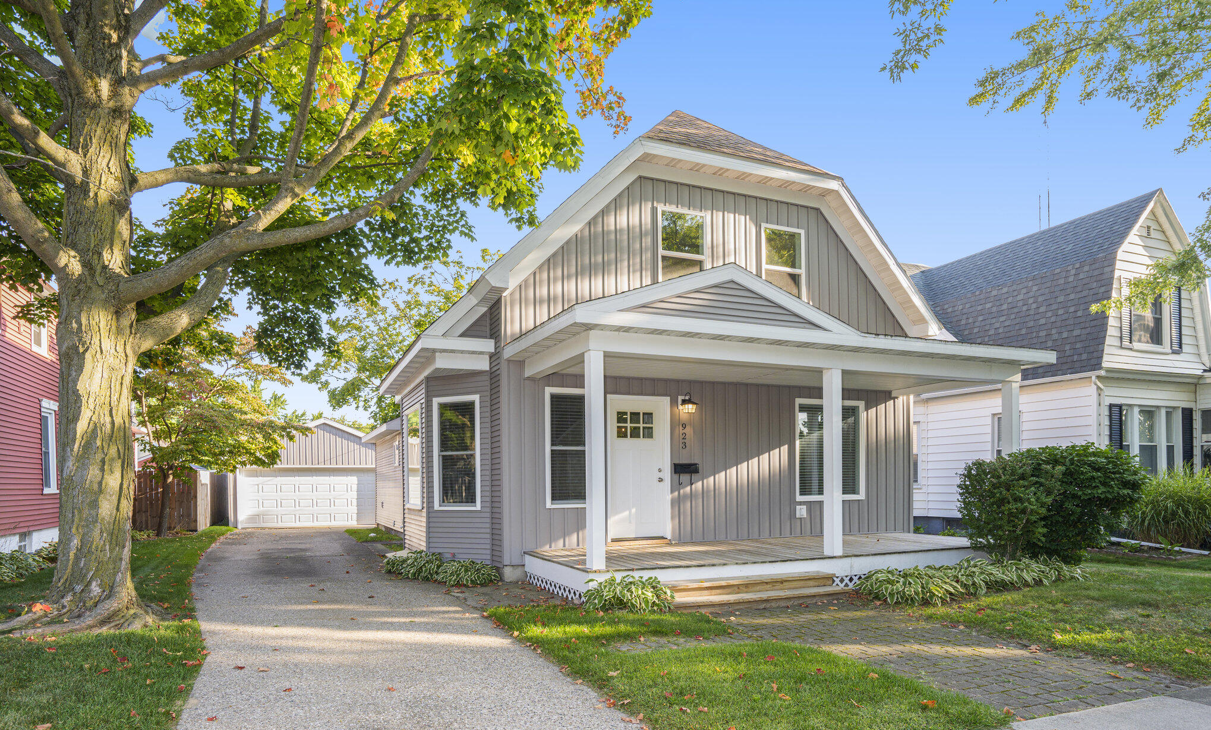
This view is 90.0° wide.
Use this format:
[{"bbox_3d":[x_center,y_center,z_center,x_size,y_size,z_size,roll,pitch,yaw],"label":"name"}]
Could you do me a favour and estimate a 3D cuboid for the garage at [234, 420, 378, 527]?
[{"bbox_3d":[-10.600,4.200,24.700,6.500,3.900,6.500,1,-6,-12],"label":"garage"}]

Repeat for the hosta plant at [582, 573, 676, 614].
[{"bbox_3d":[0.245,2.280,6.170,0.920,0.380,0.640,2,-7,-21],"label":"hosta plant"}]

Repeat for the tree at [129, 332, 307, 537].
[{"bbox_3d":[-11.700,2.000,18.000,5.600,6.100,5.200,1,-6,-12],"label":"tree"}]

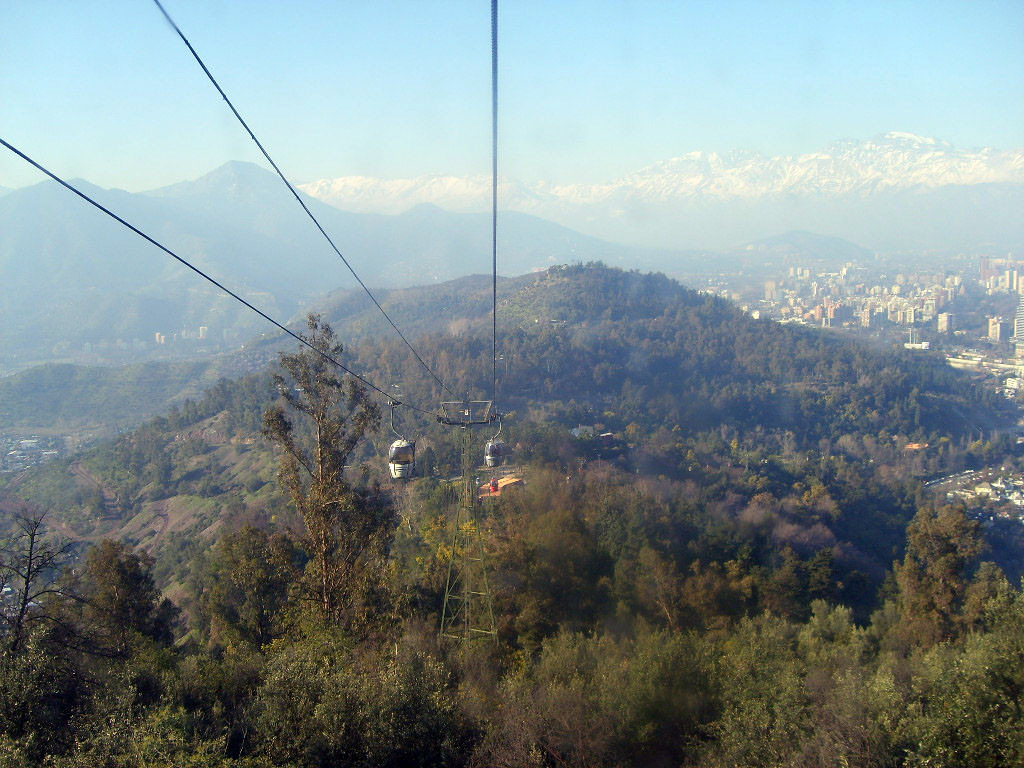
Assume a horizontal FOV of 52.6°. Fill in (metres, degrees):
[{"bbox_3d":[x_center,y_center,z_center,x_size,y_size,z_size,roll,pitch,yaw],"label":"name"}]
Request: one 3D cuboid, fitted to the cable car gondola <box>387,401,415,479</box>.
[{"bbox_3d":[-4.993,2.564,46.921,1.250,3.450,1.550,0,7,-1],"label":"cable car gondola"}]

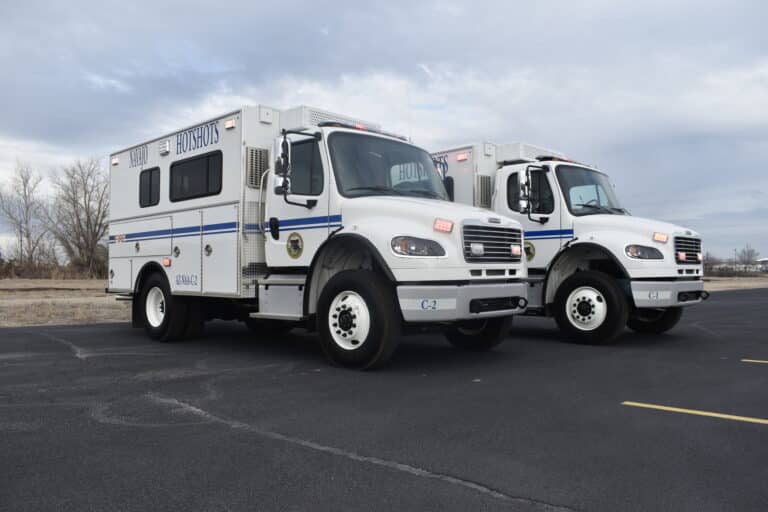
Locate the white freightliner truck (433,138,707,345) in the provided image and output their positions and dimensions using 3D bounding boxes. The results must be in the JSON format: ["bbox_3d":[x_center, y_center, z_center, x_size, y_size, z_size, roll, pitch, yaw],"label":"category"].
[{"bbox_3d":[1.872,-0.230,10.734,2.576,3.131,7.141,2,-3,-45],"label":"white freightliner truck"}]

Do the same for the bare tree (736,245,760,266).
[{"bbox_3d":[82.266,0.790,130.000,5.417,6.771,5.417,0,-2,0],"label":"bare tree"}]

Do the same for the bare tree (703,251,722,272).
[{"bbox_3d":[71.072,1.411,125.000,4.340,5.425,4.340,0,-2,0],"label":"bare tree"}]

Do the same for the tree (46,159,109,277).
[{"bbox_3d":[-27.128,-3.385,52.000,6.500,10.743,6.500,0,-2,0],"label":"tree"}]

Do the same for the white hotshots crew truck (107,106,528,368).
[{"bbox_3d":[-1.395,-0.291,8.507,7.100,3.080,2.600,-2,-2,43],"label":"white hotshots crew truck"}]

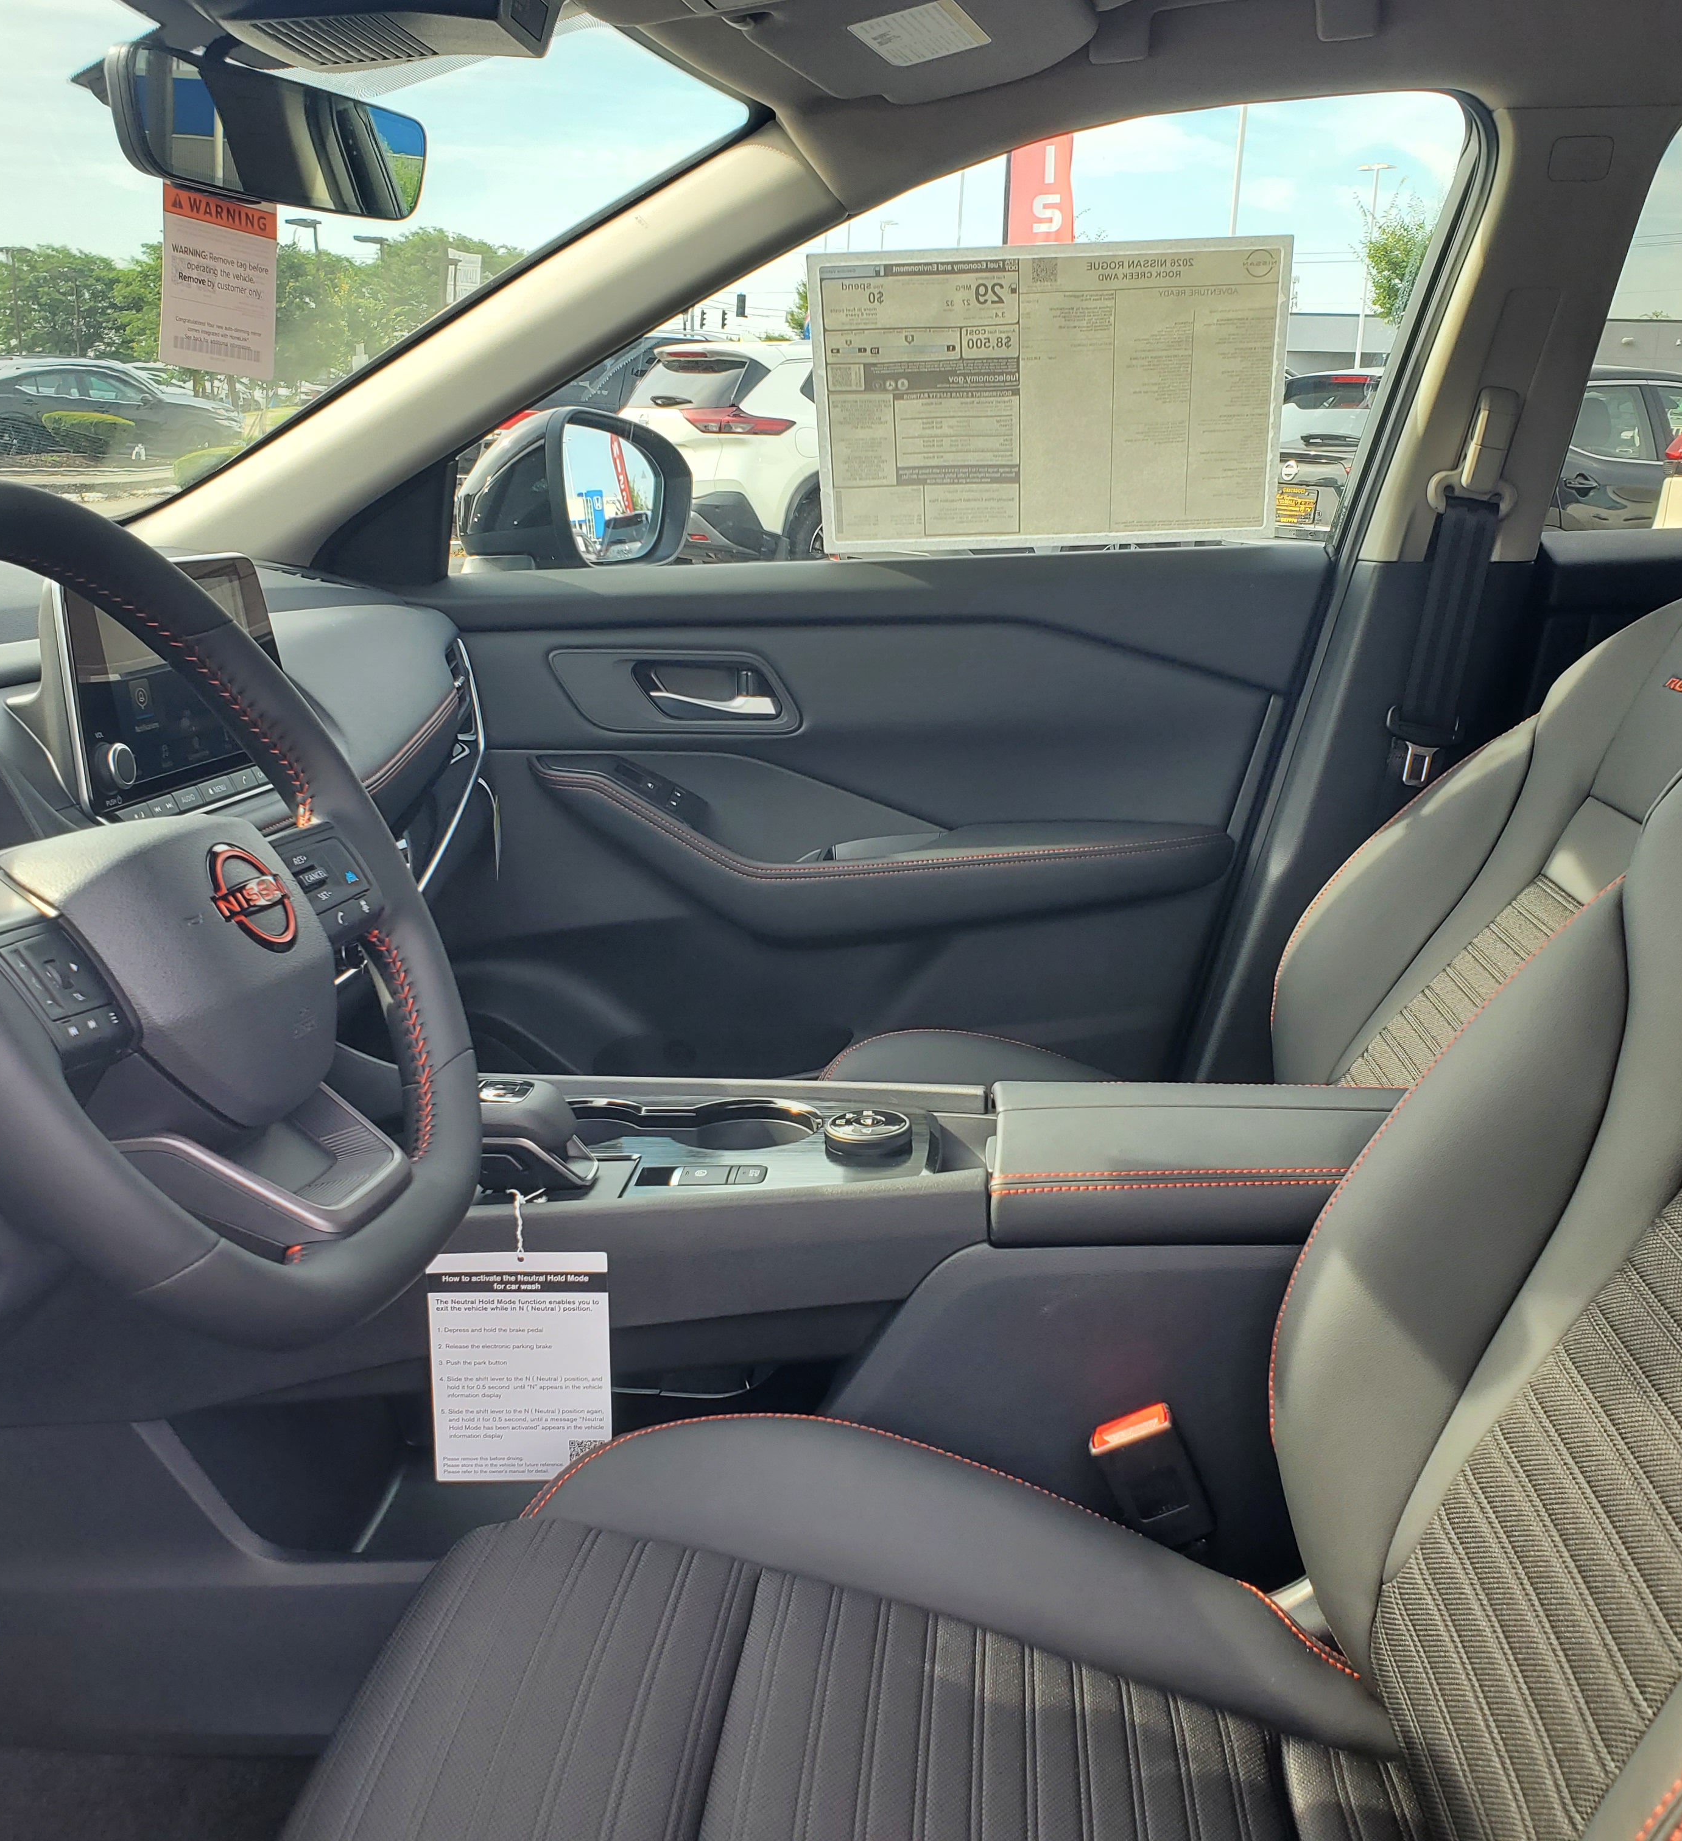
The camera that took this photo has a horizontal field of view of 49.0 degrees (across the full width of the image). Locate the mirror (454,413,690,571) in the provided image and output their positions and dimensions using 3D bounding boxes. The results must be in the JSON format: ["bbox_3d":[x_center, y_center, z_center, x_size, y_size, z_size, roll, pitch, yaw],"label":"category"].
[{"bbox_3d":[-0.283,-0.473,2.006,0.150,0.175,0.240,10,15,30],"label":"mirror"}]

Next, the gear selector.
[{"bbox_3d":[-0.185,0.119,1.076,0.110,0.065,0.065,3,13,6],"label":"gear selector"}]

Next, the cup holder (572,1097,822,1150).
[{"bbox_3d":[-0.100,0.153,1.151,0.180,0.070,0.098,3,13,6],"label":"cup holder"}]

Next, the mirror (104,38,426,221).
[{"bbox_3d":[-0.320,-0.445,1.044,0.047,0.070,0.245,13,17,23],"label":"mirror"}]

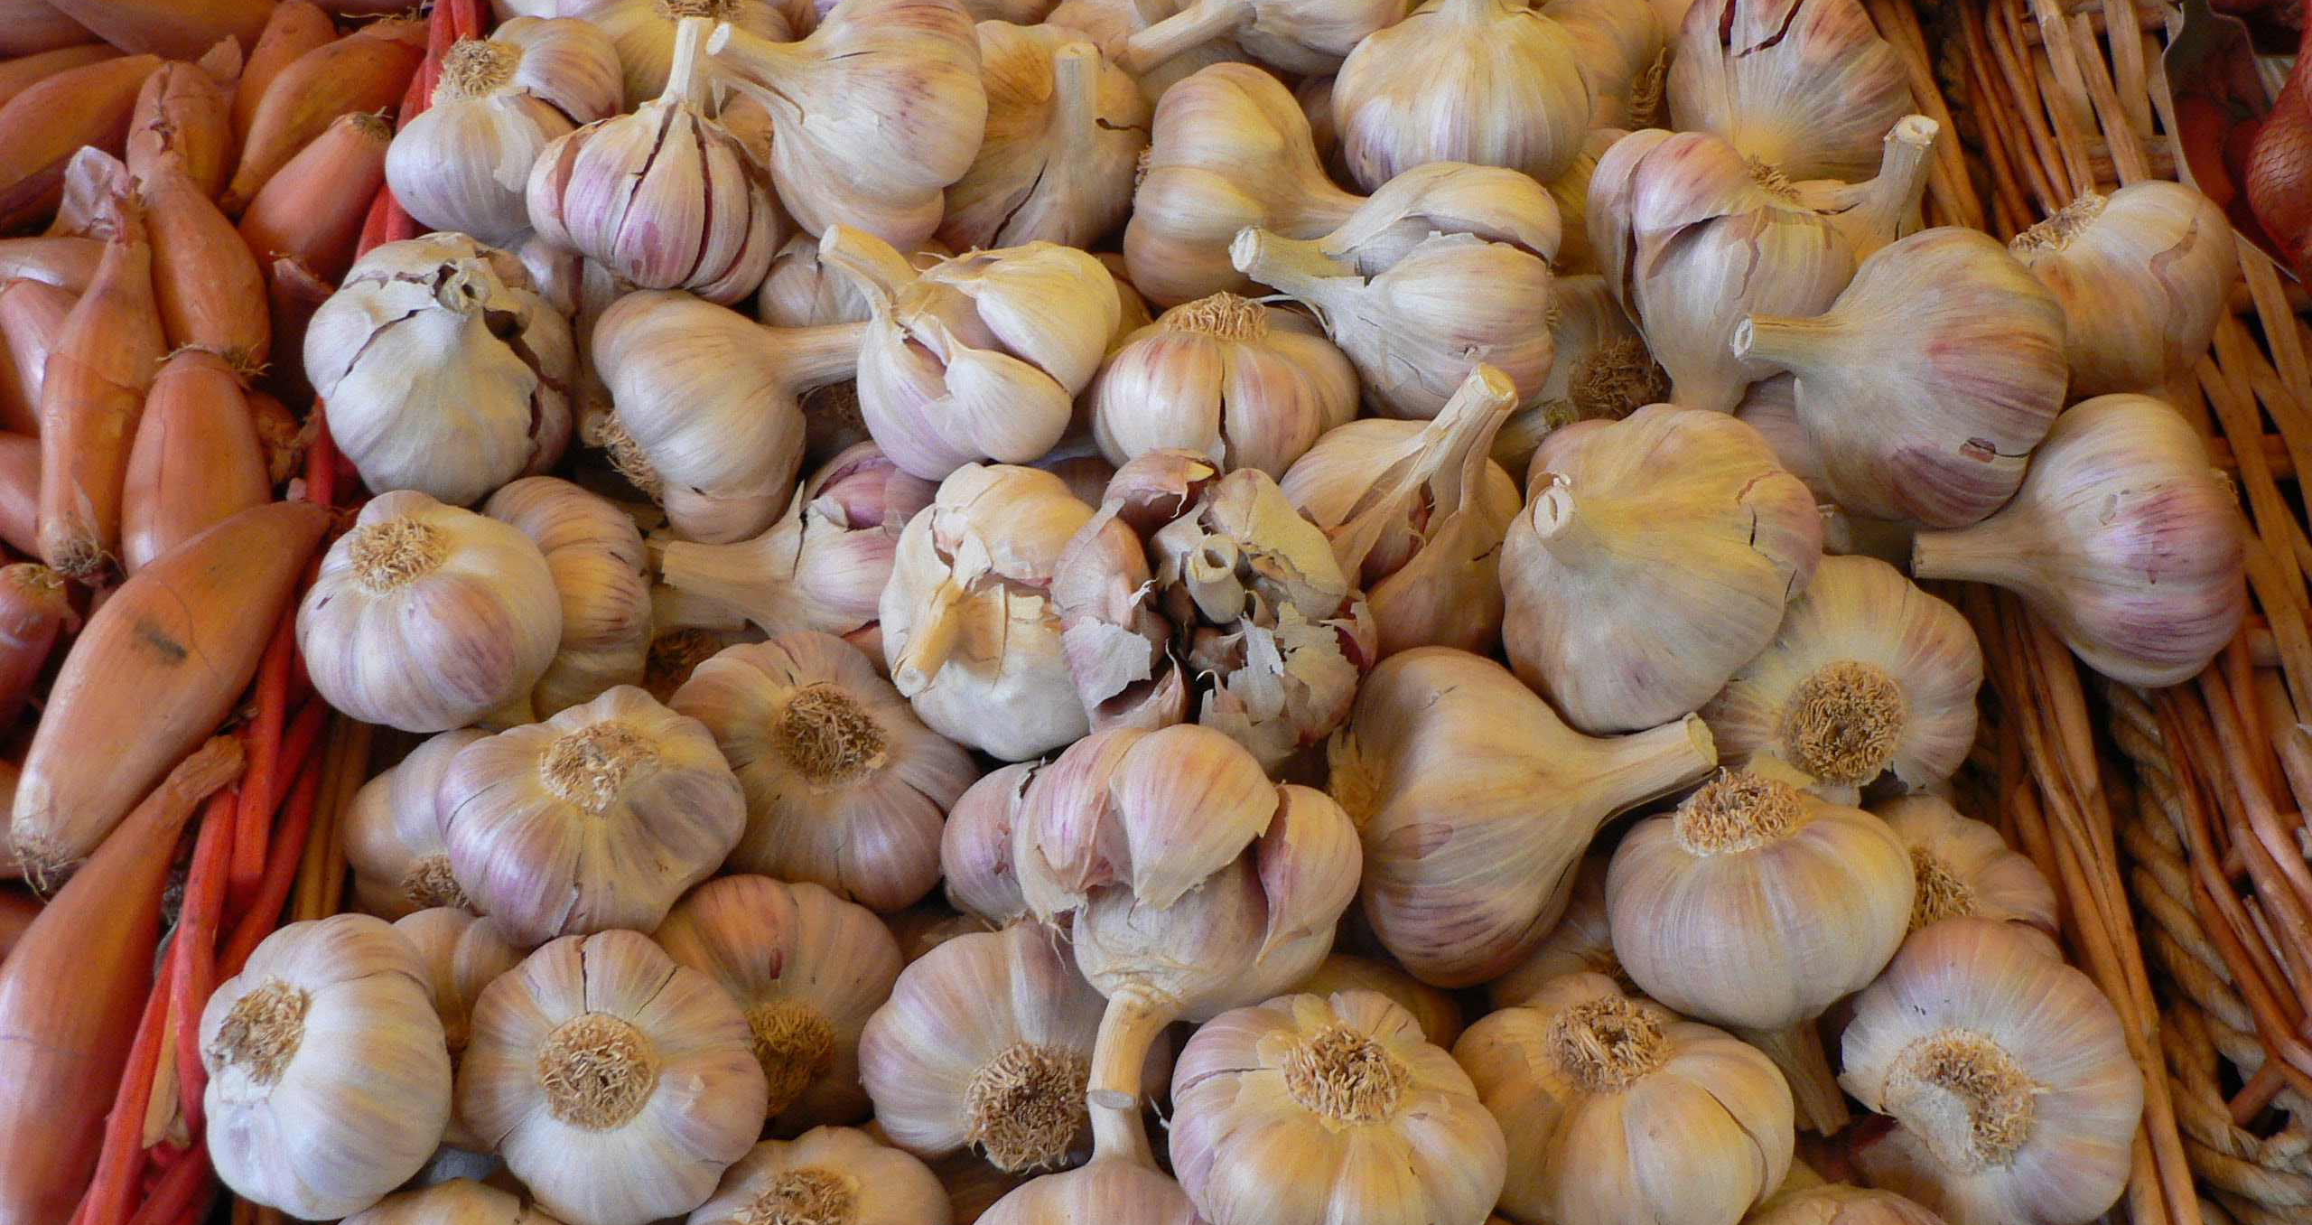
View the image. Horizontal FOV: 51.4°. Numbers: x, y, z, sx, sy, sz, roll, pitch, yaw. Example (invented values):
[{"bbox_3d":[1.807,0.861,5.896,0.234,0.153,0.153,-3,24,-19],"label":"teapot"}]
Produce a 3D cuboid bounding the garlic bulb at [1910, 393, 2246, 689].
[{"bbox_3d":[0.190,-0.014,0.502,0.069,0.062,0.062,-4,90,-15],"label":"garlic bulb"}]

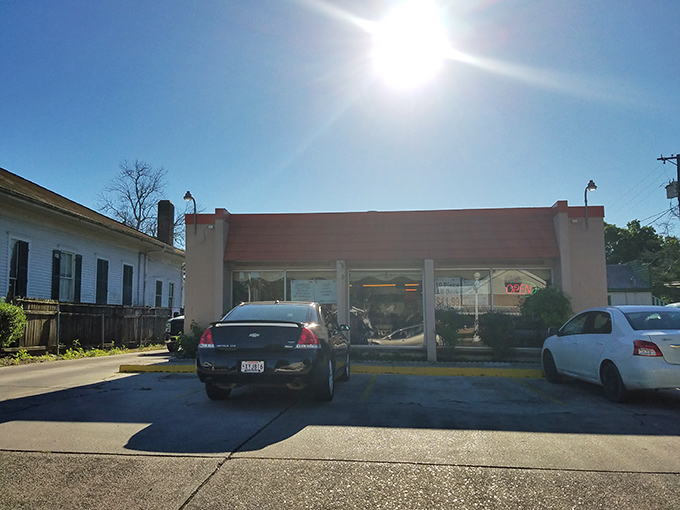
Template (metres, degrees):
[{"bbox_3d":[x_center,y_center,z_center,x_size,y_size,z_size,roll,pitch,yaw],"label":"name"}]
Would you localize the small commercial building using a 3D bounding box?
[{"bbox_3d":[1.708,1.336,17.403,10.790,3.930,10.000,-1,-7,6],"label":"small commercial building"}]

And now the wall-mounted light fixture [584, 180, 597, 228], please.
[{"bbox_3d":[6.167,-1.243,12.573,0.280,1.150,0.580,-1,-7,6],"label":"wall-mounted light fixture"}]

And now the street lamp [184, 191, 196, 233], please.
[{"bbox_3d":[-3.962,-1.139,13.533,0.280,1.130,0.580,-1,-7,6],"label":"street lamp"}]

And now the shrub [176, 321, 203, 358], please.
[{"bbox_3d":[-3.820,2.188,13.226,0.900,1.000,0.800,-1,-7,6],"label":"shrub"}]

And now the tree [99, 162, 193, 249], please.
[{"bbox_3d":[-13.978,-0.658,36.381,7.200,12.850,7.000,0,-7,0],"label":"tree"}]

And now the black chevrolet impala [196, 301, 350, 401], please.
[{"bbox_3d":[-0.867,1.555,8.920,1.870,1.490,5.090,0,-7,5],"label":"black chevrolet impala"}]

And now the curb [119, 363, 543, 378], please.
[{"bbox_3d":[-0.260,2.489,10.971,9.300,0.170,0.220,0,-7,5],"label":"curb"}]

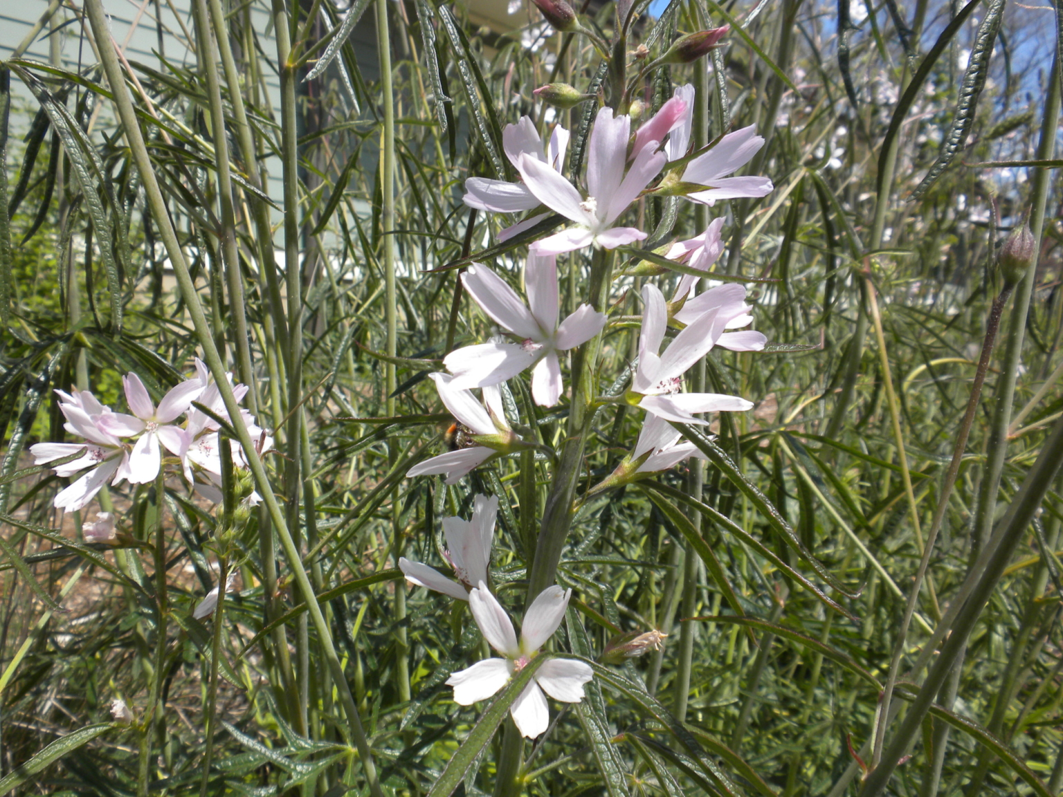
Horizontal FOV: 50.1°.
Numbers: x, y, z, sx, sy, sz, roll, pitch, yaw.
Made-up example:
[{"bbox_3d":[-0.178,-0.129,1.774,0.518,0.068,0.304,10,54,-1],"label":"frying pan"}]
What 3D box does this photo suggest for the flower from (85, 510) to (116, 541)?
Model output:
[{"bbox_3d":[-0.182,0.054,0.480,0.013,0.012,0.013,-3,3,-24],"label":"flower"}]

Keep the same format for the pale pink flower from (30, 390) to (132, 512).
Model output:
[{"bbox_3d":[-0.190,0.022,0.480,0.032,0.048,0.047,-12,7,-25],"label":"pale pink flower"}]

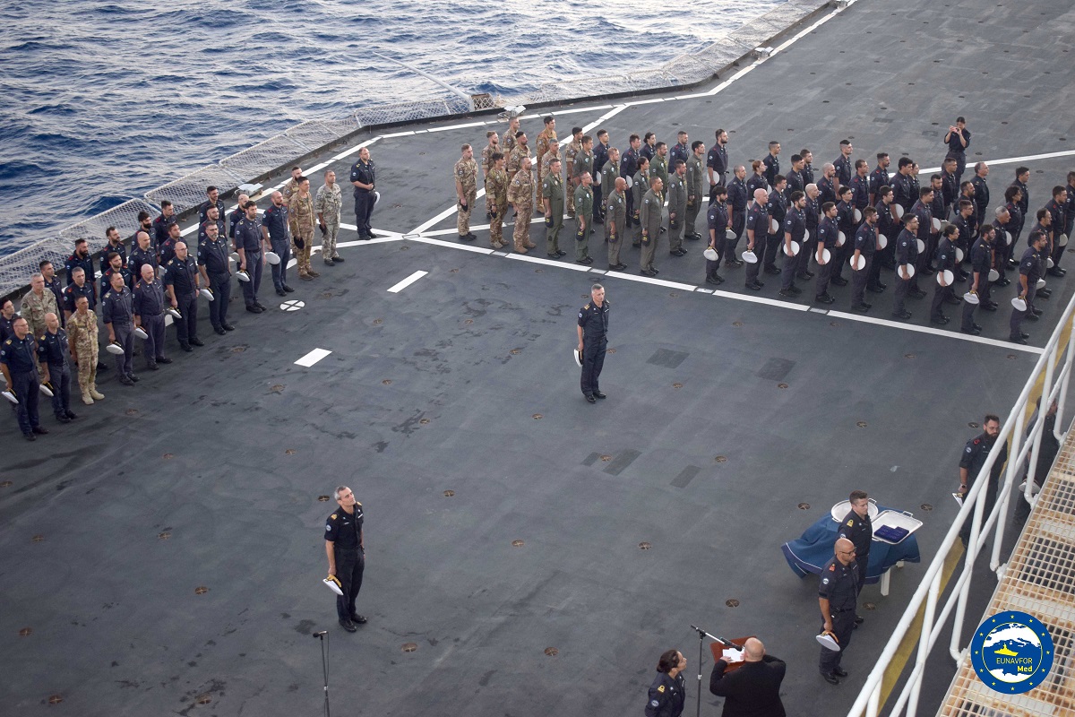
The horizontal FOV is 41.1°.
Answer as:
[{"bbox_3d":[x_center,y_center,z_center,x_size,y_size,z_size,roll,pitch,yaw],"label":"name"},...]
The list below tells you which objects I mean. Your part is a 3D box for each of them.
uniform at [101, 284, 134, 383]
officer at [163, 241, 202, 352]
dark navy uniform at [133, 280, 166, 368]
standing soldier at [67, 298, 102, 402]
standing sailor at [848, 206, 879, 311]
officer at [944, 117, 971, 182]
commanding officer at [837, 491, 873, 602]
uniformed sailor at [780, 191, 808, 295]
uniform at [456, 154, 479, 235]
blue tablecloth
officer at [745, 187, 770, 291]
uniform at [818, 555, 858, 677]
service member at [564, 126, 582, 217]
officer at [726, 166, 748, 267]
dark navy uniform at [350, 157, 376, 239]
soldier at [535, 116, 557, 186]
[{"bbox_3d":[-6.229,-0.355,21.410,0.310,1.466,0.490,14,30,27],"label":"uniform"},{"bbox_3d":[-5.656,-1.016,22.884,0.370,1.790,0.540,20,33,36],"label":"officer"},{"bbox_3d":[-5.933,-0.696,22.069,0.360,1.685,0.560,13,29,25],"label":"dark navy uniform"},{"bbox_3d":[-6.642,-0.177,21.009,0.360,1.681,0.520,13,29,25],"label":"standing soldier"},{"bbox_3d":[5.367,-1.634,23.465,0.320,1.780,0.490,11,29,23],"label":"standing sailor"},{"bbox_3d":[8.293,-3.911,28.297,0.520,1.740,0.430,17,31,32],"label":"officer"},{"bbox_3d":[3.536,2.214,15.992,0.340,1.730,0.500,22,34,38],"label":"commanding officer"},{"bbox_3d":[4.310,-1.941,24.075,0.320,1.812,0.490,11,29,22],"label":"uniformed sailor"},{"bbox_3d":[-1.348,-3.035,26.965,0.340,1.565,0.530,13,29,25],"label":"uniform"},{"bbox_3d":[3.695,2.173,16.728,1.350,0.500,1.000,13,29,26],"label":"blue tablecloth"},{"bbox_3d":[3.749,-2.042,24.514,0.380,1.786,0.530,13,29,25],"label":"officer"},{"bbox_3d":[3.165,2.683,15.044,0.330,1.500,0.510,18,32,33],"label":"uniform"},{"bbox_3d":[0.690,-3.643,27.933,0.360,1.779,0.520,13,29,25],"label":"service member"},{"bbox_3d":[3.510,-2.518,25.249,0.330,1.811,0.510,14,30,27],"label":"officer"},{"bbox_3d":[-3.294,-3.043,27.130,0.340,1.479,0.530,13,29,25],"label":"dark navy uniform"},{"bbox_3d":[0.187,-3.927,28.548,0.360,1.830,0.510,17,31,31],"label":"soldier"}]

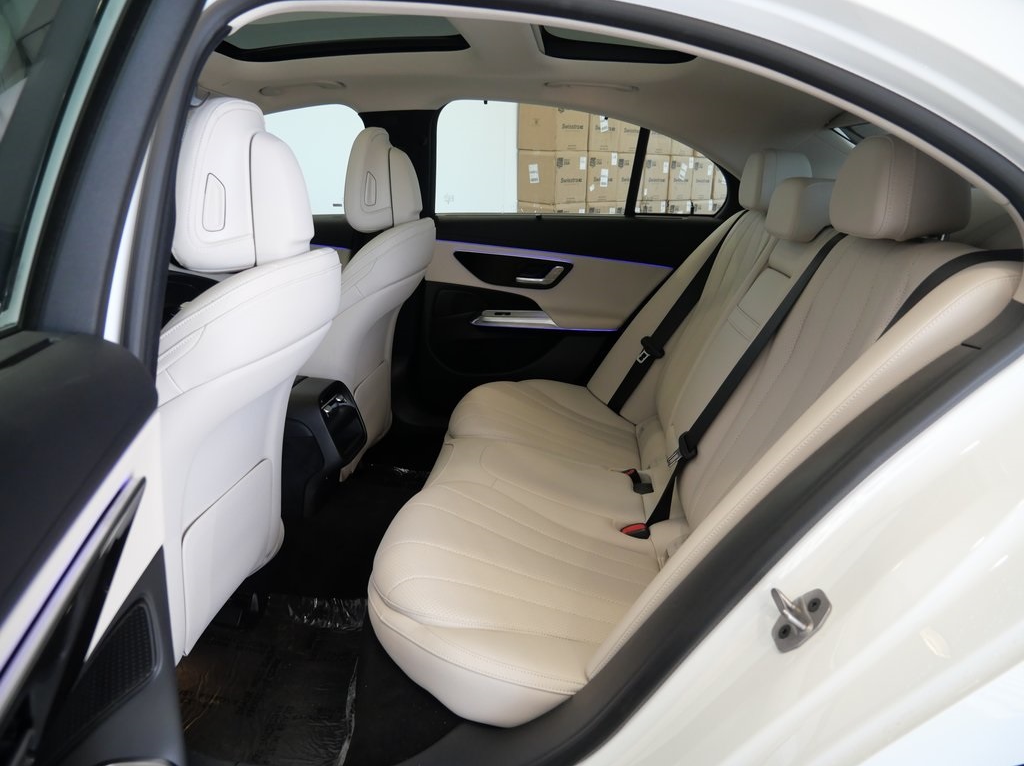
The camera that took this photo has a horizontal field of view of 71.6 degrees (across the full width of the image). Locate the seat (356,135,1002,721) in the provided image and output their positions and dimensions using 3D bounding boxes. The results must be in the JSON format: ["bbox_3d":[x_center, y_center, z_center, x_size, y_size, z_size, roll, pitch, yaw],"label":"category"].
[{"bbox_3d":[0.252,0.000,1.576,0.960,1.005,1.420,2,17,6],"label":"seat"}]

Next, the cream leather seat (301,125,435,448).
[{"bbox_3d":[-0.649,-0.139,2.033,0.850,1.110,0.540,2,17,6],"label":"cream leather seat"}]

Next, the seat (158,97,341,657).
[{"bbox_3d":[-0.736,0.075,1.314,0.850,1.110,0.540,2,17,6],"label":"seat"}]

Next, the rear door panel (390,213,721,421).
[{"bbox_3d":[0.163,-0.182,2.258,1.010,0.705,0.140,2,17,6],"label":"rear door panel"}]

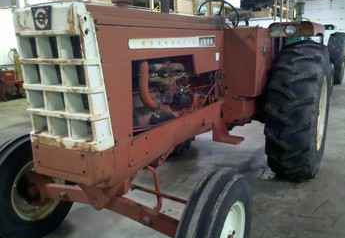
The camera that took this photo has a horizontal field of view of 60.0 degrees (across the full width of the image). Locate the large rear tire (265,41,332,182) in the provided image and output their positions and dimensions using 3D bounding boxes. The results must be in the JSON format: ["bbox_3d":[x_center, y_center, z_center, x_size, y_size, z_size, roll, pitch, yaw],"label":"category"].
[{"bbox_3d":[1.552,-0.087,3.567,0.465,1.630,1.630,8,17,32],"label":"large rear tire"}]

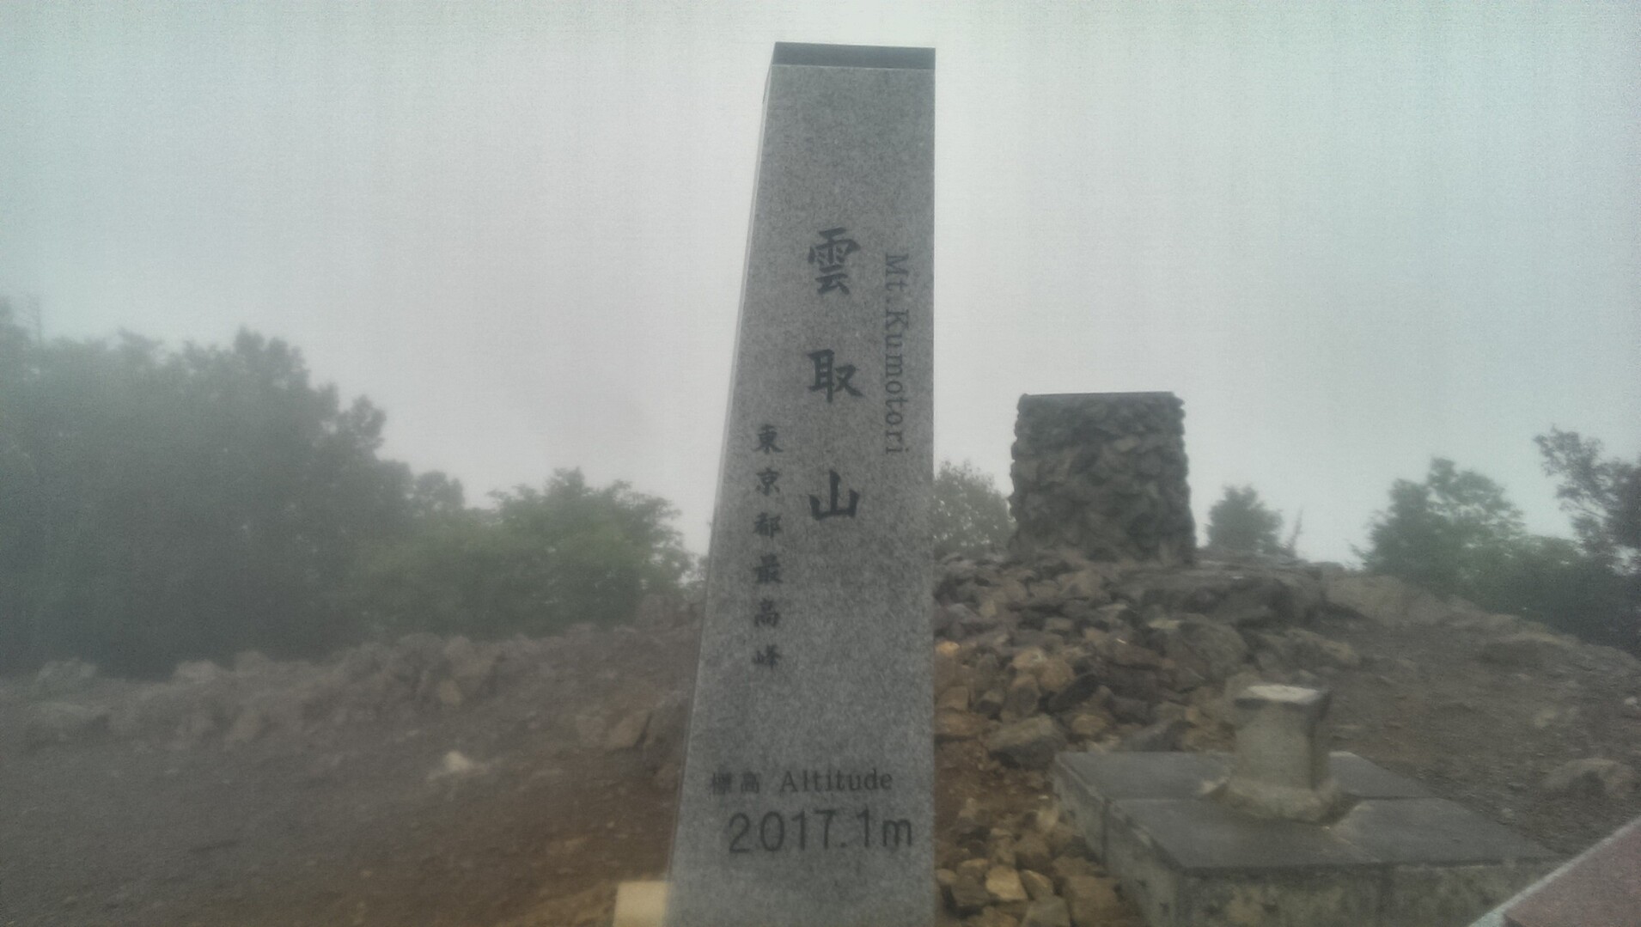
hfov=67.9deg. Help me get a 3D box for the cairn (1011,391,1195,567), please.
[{"bbox_3d":[1.550,0.085,6.700,0.960,0.920,0.930,1,3,12],"label":"cairn"}]

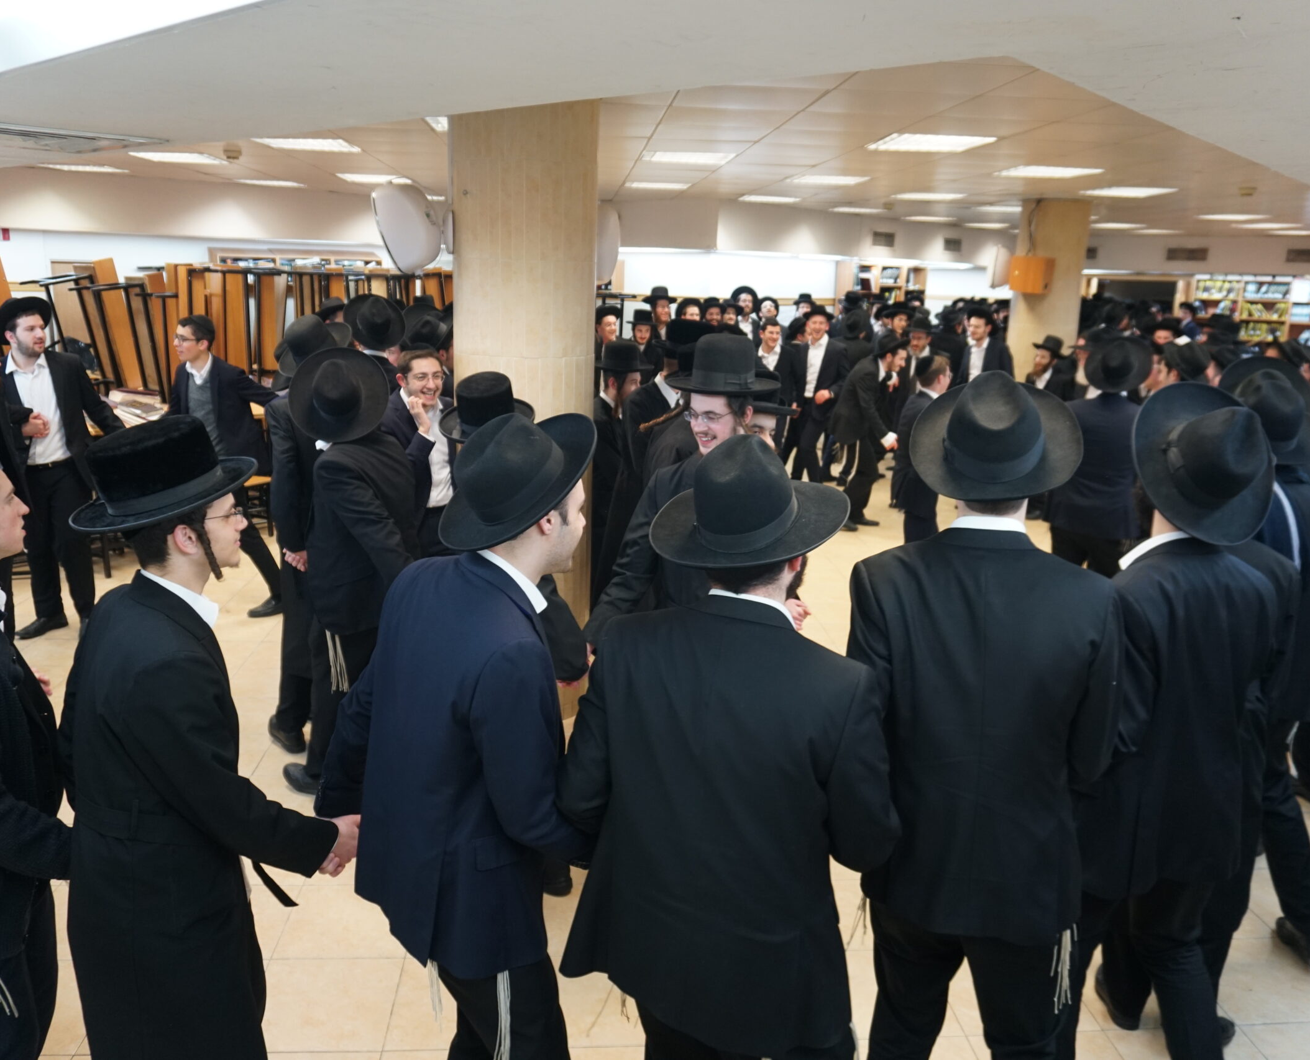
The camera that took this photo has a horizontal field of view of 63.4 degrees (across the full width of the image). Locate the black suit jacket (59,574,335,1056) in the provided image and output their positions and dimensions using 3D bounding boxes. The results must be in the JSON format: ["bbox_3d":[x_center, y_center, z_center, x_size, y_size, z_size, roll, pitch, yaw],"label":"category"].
[{"bbox_3d":[-0.844,0.595,2.007,0.420,1.080,0.540,-9,17,-36],"label":"black suit jacket"}]

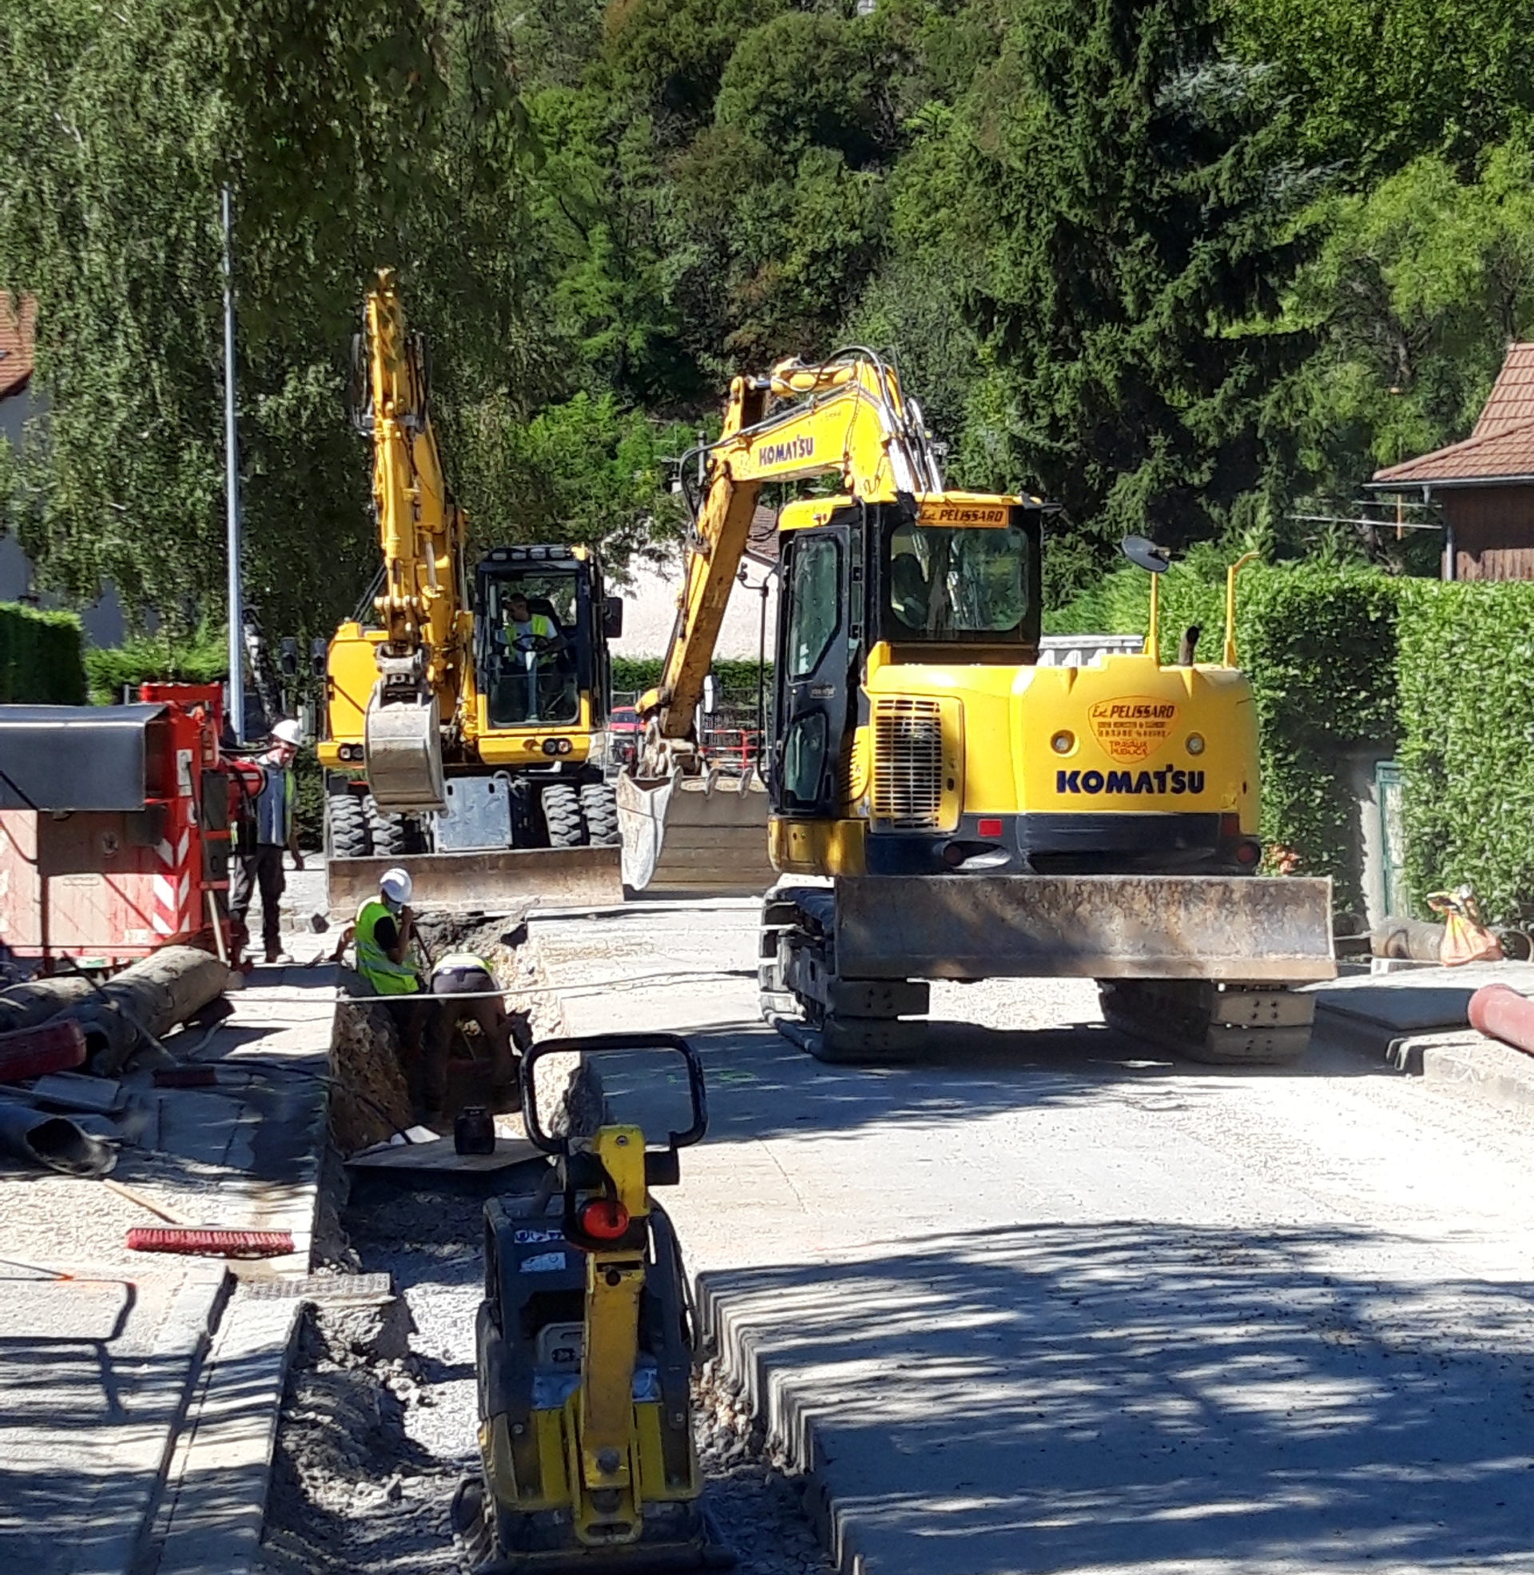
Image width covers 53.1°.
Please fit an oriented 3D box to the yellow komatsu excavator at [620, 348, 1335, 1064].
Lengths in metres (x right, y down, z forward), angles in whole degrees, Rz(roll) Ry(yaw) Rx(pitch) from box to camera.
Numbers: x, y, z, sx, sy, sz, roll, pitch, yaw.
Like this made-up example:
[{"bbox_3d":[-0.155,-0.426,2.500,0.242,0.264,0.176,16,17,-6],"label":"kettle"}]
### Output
[{"bbox_3d":[0.704,-0.903,10.068,2.800,4.100,6.700,-1,3,-20],"label":"yellow komatsu excavator"}]

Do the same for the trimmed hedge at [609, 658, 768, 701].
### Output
[{"bbox_3d":[-1.451,-1.950,30.000,4.000,1.300,1.000,0,3,0],"label":"trimmed hedge"}]

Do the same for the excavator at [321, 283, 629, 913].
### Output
[{"bbox_3d":[-2.881,-1.540,14.340,2.650,5.000,6.100,-1,3,-7],"label":"excavator"}]

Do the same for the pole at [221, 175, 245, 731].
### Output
[{"bbox_3d":[-5.519,-2.699,15.884,0.200,7.200,0.200,0,3,0],"label":"pole"}]

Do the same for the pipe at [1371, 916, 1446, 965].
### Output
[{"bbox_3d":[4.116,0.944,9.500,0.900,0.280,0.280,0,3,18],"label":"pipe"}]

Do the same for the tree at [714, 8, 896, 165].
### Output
[{"bbox_3d":[1.833,-33.974,75.000,8.800,8.000,8.500,0,3,0],"label":"tree"}]

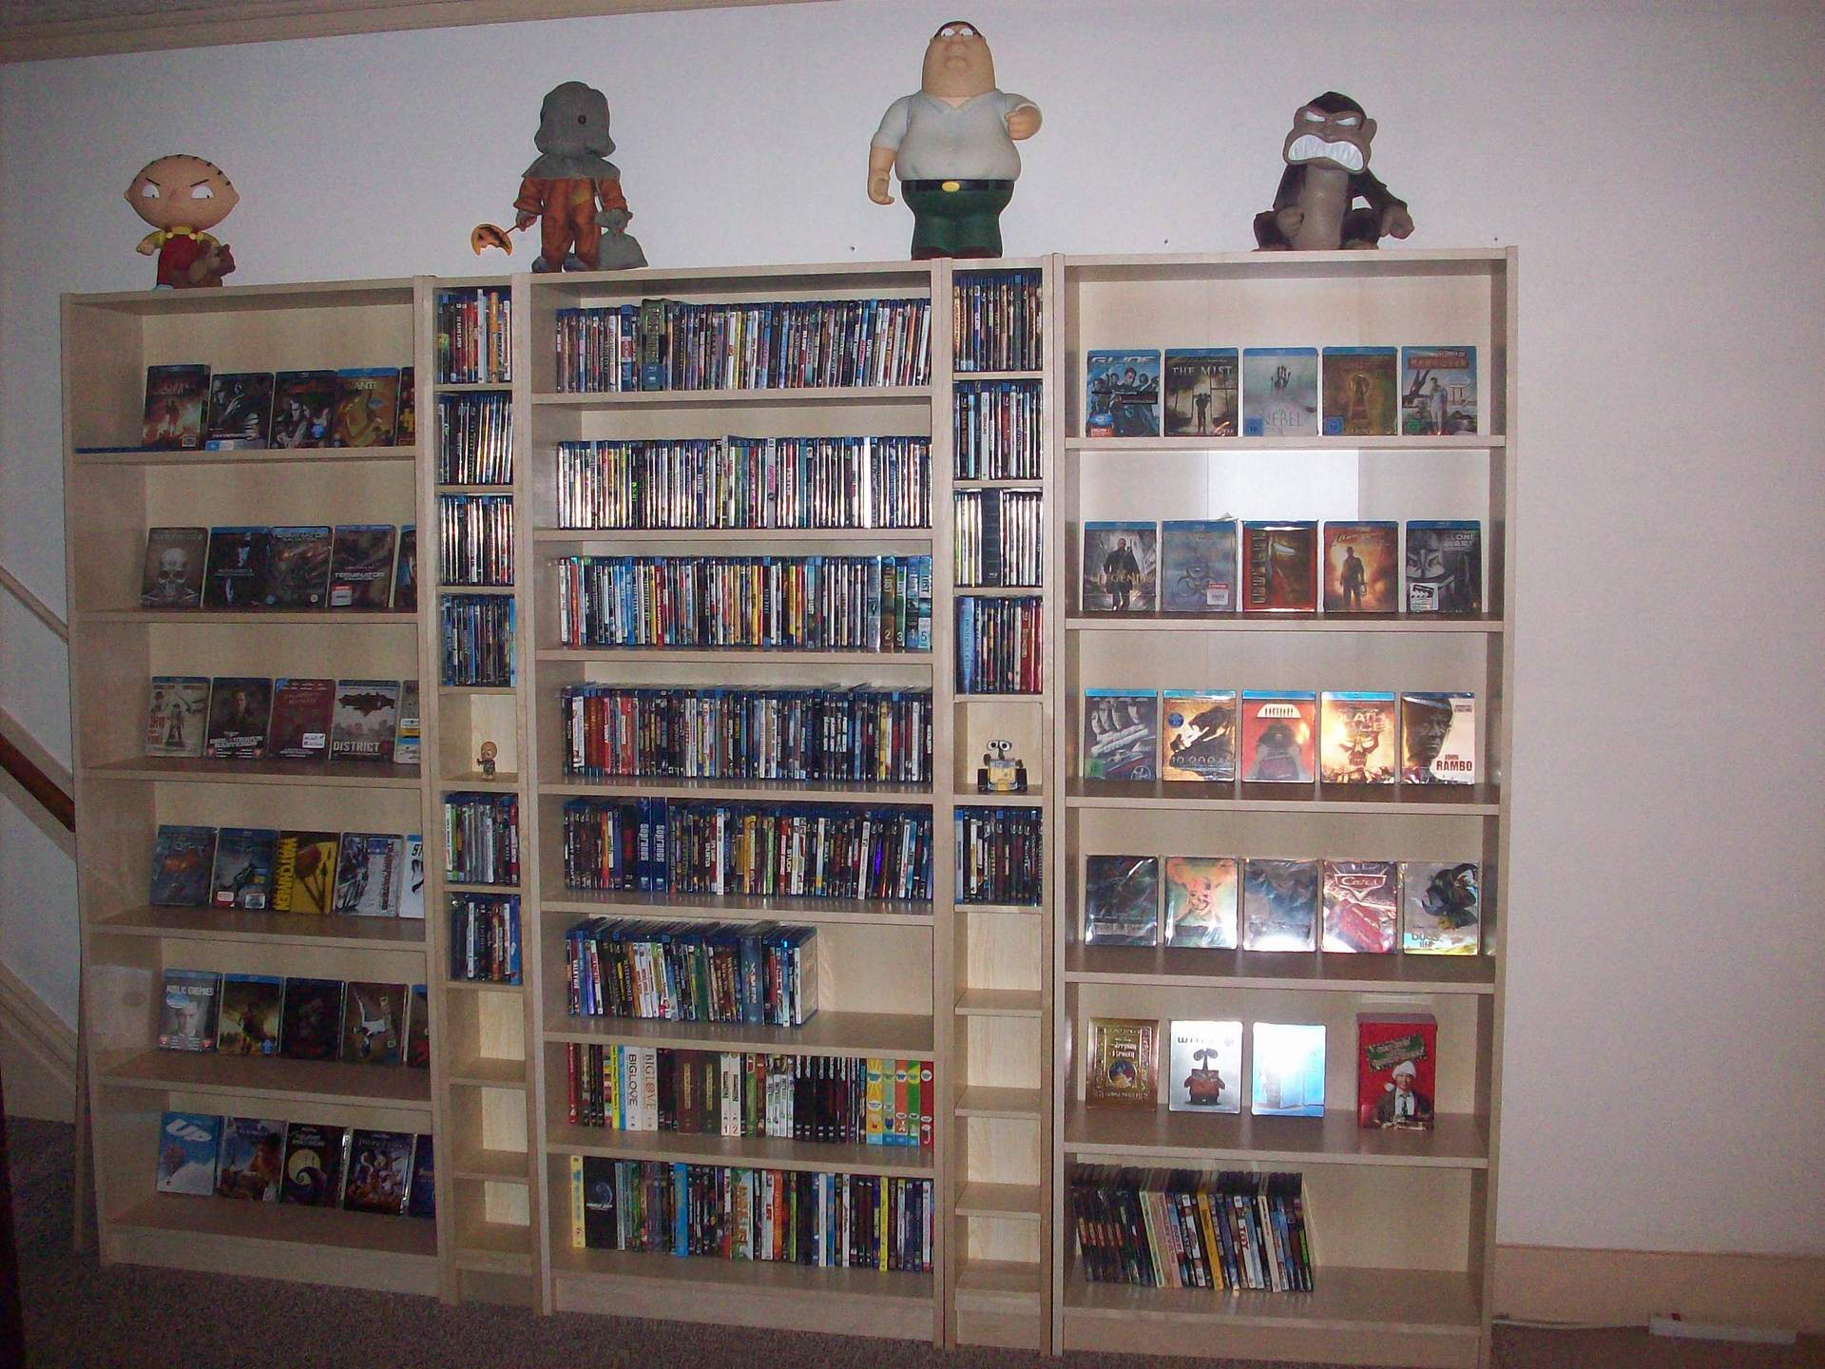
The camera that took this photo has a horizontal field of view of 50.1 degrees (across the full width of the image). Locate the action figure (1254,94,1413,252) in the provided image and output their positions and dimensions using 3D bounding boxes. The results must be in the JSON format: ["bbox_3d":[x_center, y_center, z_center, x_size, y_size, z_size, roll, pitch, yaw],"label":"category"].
[{"bbox_3d":[0.750,-0.905,3.483,0.290,0.298,0.190,1,5,17],"label":"action figure"}]

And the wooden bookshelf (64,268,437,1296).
[{"bbox_3d":[-1.290,0.214,4.032,0.800,2.020,0.280,1,5,12],"label":"wooden bookshelf"}]

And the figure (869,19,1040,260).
[{"bbox_3d":[0.078,-0.997,3.602,0.325,0.451,0.220,1,5,9],"label":"figure"}]

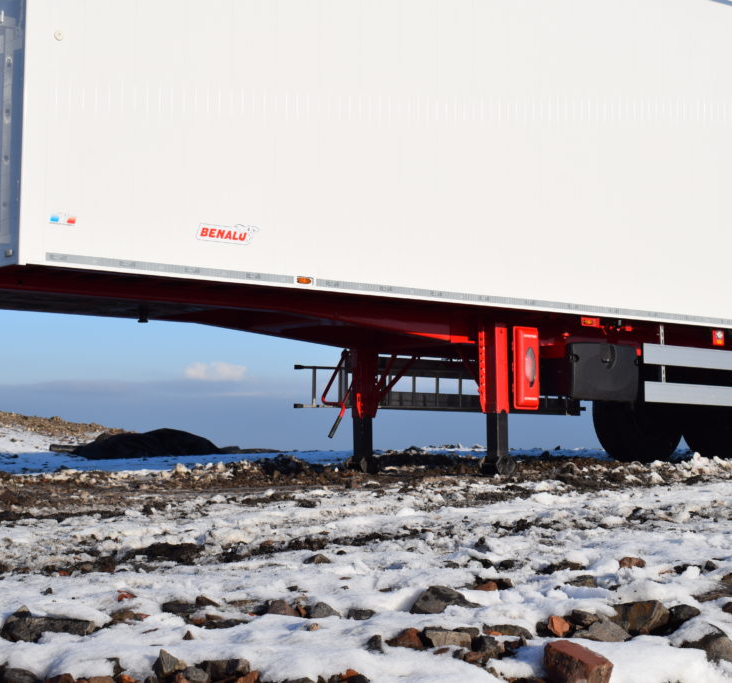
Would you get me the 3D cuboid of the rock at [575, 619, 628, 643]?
[{"bbox_3d":[0.894,1.098,5.834,0.205,0.091,0.133,0,-4,0],"label":"rock"}]

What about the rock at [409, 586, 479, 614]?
[{"bbox_3d":[0.323,1.086,6.407,0.292,0.129,0.219,0,-4,0],"label":"rock"}]

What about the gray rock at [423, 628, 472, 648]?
[{"bbox_3d":[0.234,0.855,4.420,0.142,0.056,0.090,1,-4,0],"label":"gray rock"}]

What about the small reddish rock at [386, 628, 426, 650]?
[{"bbox_3d":[0.117,0.858,4.420,0.114,0.060,0.085,1,-4,0],"label":"small reddish rock"}]

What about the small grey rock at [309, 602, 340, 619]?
[{"bbox_3d":[-0.134,0.867,4.950,0.103,0.050,0.075,1,-4,0],"label":"small grey rock"}]

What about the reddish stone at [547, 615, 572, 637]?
[{"bbox_3d":[0.745,1.095,5.914,0.100,0.089,0.080,0,-4,0],"label":"reddish stone"}]

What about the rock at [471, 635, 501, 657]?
[{"bbox_3d":[0.335,0.851,4.300,0.084,0.065,0.072,0,-4,4],"label":"rock"}]

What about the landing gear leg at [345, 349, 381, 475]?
[{"bbox_3d":[-0.032,0.642,14.100,0.200,1.150,0.280,4,-5,-35],"label":"landing gear leg"}]

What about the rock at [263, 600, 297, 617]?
[{"bbox_3d":[-0.347,1.101,6.317,0.140,0.072,0.119,0,-4,0],"label":"rock"}]

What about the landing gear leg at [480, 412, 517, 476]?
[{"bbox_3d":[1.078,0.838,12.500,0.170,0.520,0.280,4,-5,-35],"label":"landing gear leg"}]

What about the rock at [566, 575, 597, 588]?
[{"bbox_3d":[0.974,1.088,6.942,0.136,0.070,0.108,0,-4,0],"label":"rock"}]

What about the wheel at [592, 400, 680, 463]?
[{"bbox_3d":[2.786,0.694,15.622,1.060,1.060,0.380,4,-5,-39],"label":"wheel"}]

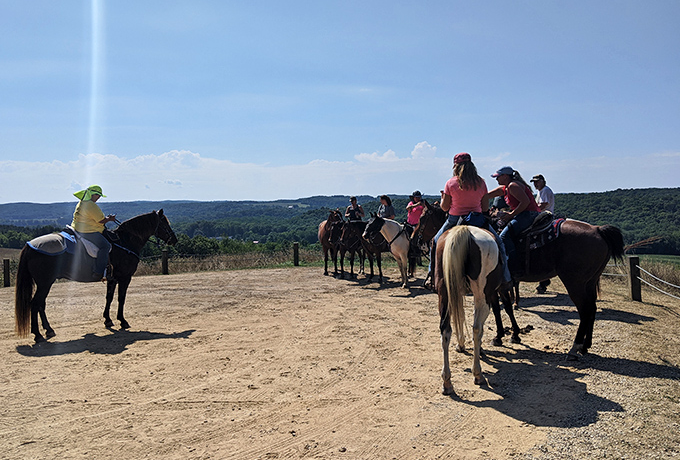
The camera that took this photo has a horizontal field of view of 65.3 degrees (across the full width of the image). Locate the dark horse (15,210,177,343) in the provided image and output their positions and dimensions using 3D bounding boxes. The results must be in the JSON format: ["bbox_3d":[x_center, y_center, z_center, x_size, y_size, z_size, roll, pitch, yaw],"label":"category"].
[{"bbox_3d":[-3.700,0.649,8.360,2.350,1.870,0.600,-3,1,-37],"label":"dark horse"}]

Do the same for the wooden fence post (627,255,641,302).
[{"bbox_3d":[5.183,0.861,9.350,0.170,0.800,0.170,-1,1,17],"label":"wooden fence post"}]

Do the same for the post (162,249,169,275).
[{"bbox_3d":[-5.685,1.074,17.300,0.170,0.820,0.170,-2,1,-18],"label":"post"}]

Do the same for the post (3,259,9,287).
[{"bbox_3d":[-9.775,1.276,15.500,0.170,0.810,0.170,-2,1,-18],"label":"post"}]

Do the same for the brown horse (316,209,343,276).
[{"bbox_3d":[-0.330,0.428,15.600,0.600,1.830,2.150,-2,1,-12],"label":"brown horse"}]

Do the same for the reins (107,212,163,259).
[{"bbox_3d":[-3.280,0.090,8.680,0.950,0.680,0.300,-3,1,-37],"label":"reins"}]

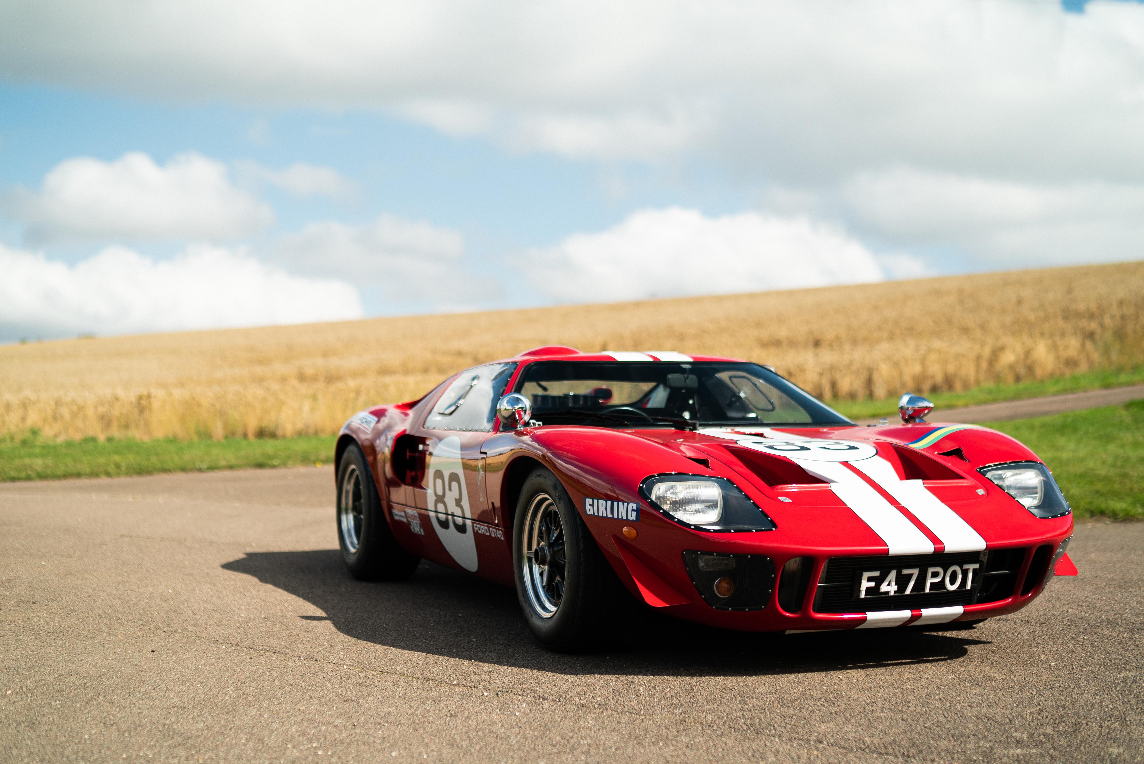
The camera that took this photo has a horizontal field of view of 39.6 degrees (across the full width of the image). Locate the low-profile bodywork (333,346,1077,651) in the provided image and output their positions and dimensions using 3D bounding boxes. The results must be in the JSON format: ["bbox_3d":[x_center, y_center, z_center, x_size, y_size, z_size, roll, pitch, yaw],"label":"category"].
[{"bbox_3d":[0.259,0.377,6.558,1.790,1.050,4.170,0,-1,-23],"label":"low-profile bodywork"}]

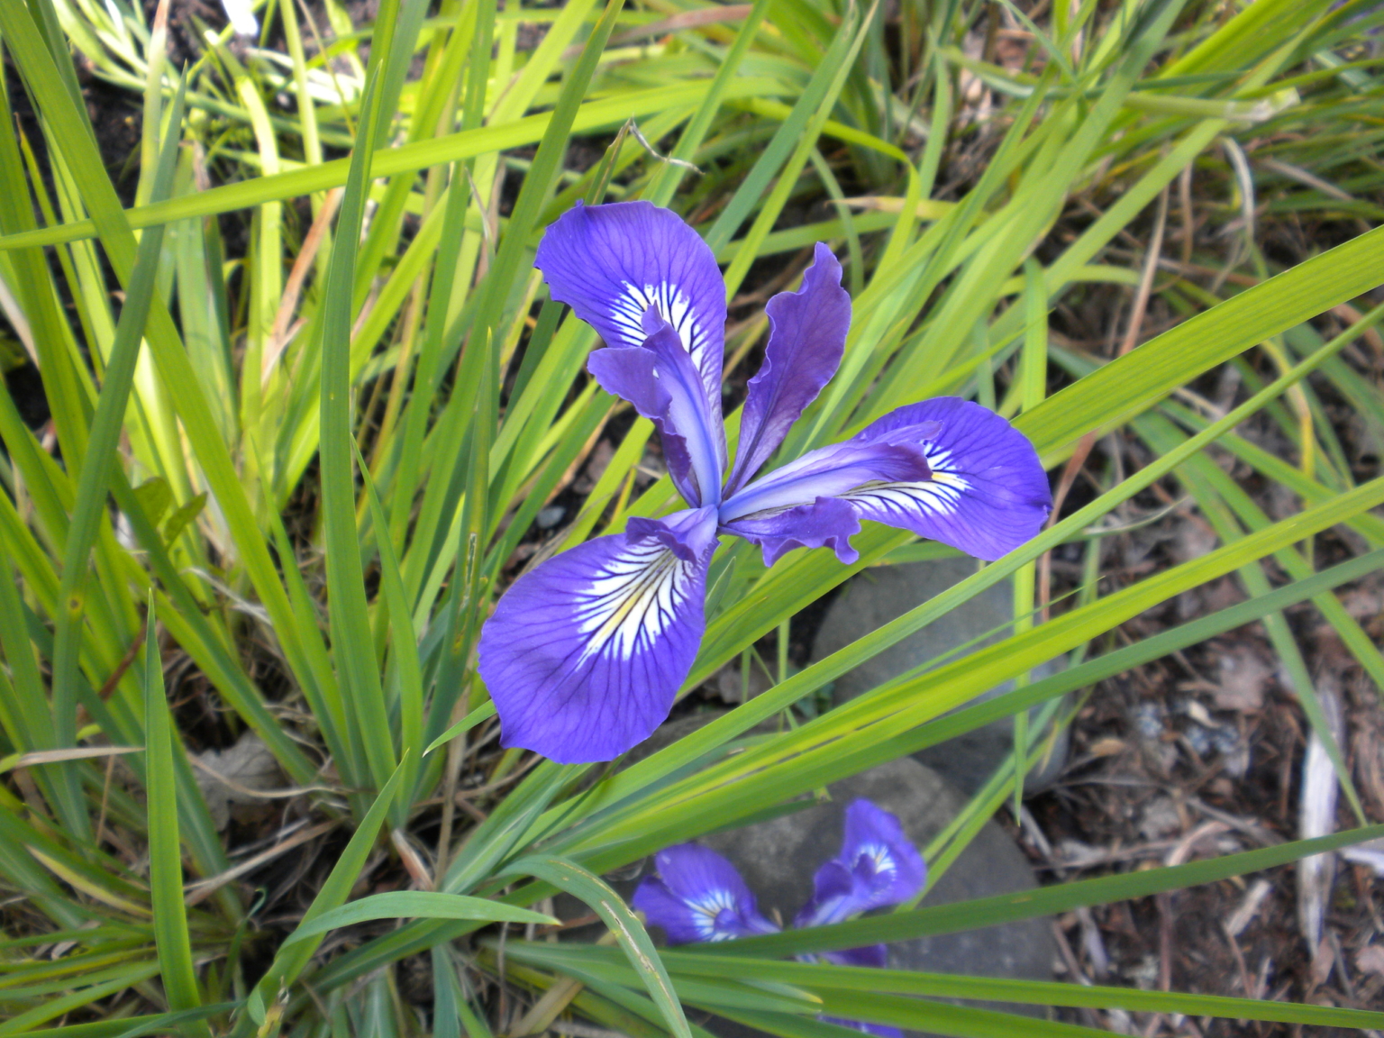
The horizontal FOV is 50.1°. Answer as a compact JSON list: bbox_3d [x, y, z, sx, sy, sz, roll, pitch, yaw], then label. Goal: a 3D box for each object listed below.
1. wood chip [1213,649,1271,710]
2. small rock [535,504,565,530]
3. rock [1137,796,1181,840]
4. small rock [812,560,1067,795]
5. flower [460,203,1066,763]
[{"bbox_3d":[0.255,0.074,0.687,0.026,0.015,0.033,4,56,0],"label":"wood chip"},{"bbox_3d":[-0.069,-0.001,0.724,0.015,0.009,0.014,4,56,0],"label":"small rock"},{"bbox_3d":[0.205,0.131,0.648,0.019,0.012,0.020,4,56,0],"label":"rock"},{"bbox_3d":[0.109,0.068,0.663,0.116,0.070,0.118,4,56,0],"label":"small rock"},{"bbox_3d":[0.012,-0.007,0.250,0.097,0.045,0.105,4,56,0],"label":"flower"}]

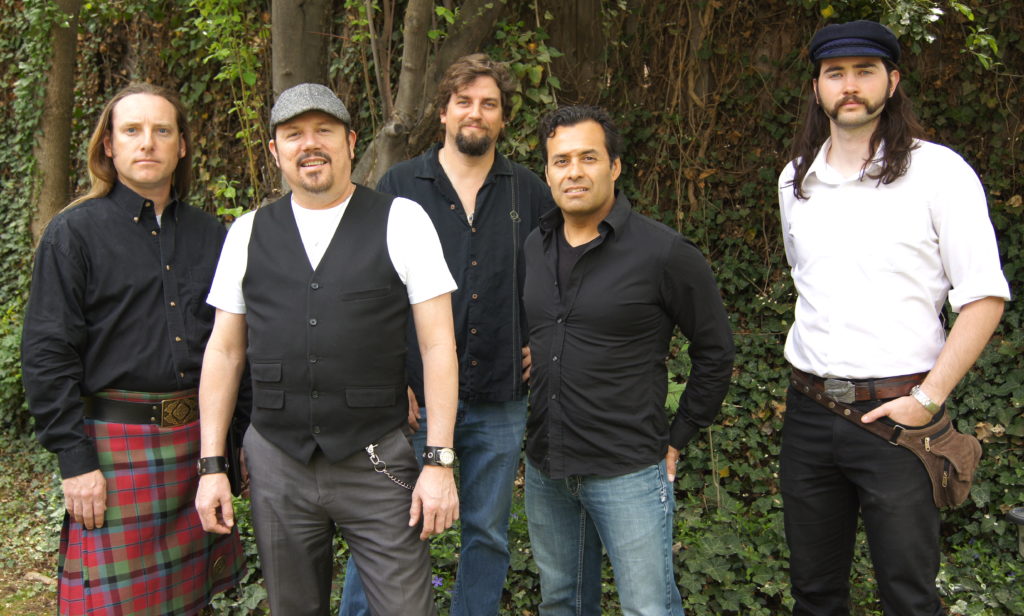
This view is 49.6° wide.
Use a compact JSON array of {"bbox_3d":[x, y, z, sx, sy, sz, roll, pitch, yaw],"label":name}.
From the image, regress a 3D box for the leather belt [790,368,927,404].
[{"bbox_3d":[0.832,0.178,2.600,0.360,0.075,0.260,2,3,30],"label":"leather belt"}]

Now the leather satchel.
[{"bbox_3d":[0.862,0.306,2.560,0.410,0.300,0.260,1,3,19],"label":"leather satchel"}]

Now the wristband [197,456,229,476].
[{"bbox_3d":[-0.660,0.348,2.440,0.067,0.042,0.060,1,5,10],"label":"wristband"}]

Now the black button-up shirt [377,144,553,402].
[{"bbox_3d":[-0.109,-0.088,2.850,0.520,0.645,0.300,0,3,-2],"label":"black button-up shirt"}]

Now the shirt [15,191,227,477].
[{"bbox_3d":[-0.872,0.047,2.560,0.530,0.660,0.330,-3,6,-34],"label":"shirt"}]

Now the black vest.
[{"bbox_3d":[-0.416,0.032,2.470,0.390,0.610,0.300,0,5,4],"label":"black vest"}]

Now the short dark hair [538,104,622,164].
[{"bbox_3d":[0.162,-0.408,2.630,0.185,0.155,0.205,-4,3,15],"label":"short dark hair"}]

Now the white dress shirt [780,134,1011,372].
[{"bbox_3d":[0.861,-0.115,2.520,0.490,0.550,0.310,3,6,35],"label":"white dress shirt"}]

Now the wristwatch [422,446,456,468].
[{"bbox_3d":[-0.159,0.327,2.430,0.072,0.042,0.062,-3,6,-28],"label":"wristwatch"}]

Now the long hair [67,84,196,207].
[{"bbox_3d":[-0.876,-0.368,2.570,0.270,0.310,0.250,-2,5,-17],"label":"long hair"}]

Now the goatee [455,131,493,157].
[{"bbox_3d":[-0.095,-0.407,2.740,0.090,0.066,0.060,0,3,-2],"label":"goatee"}]

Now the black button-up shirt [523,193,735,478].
[{"bbox_3d":[0.240,0.063,2.600,0.510,0.660,0.330,2,4,34],"label":"black button-up shirt"}]

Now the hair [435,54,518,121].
[{"bbox_3d":[-0.093,-0.556,2.830,0.205,0.185,0.220,0,3,-2],"label":"hair"}]

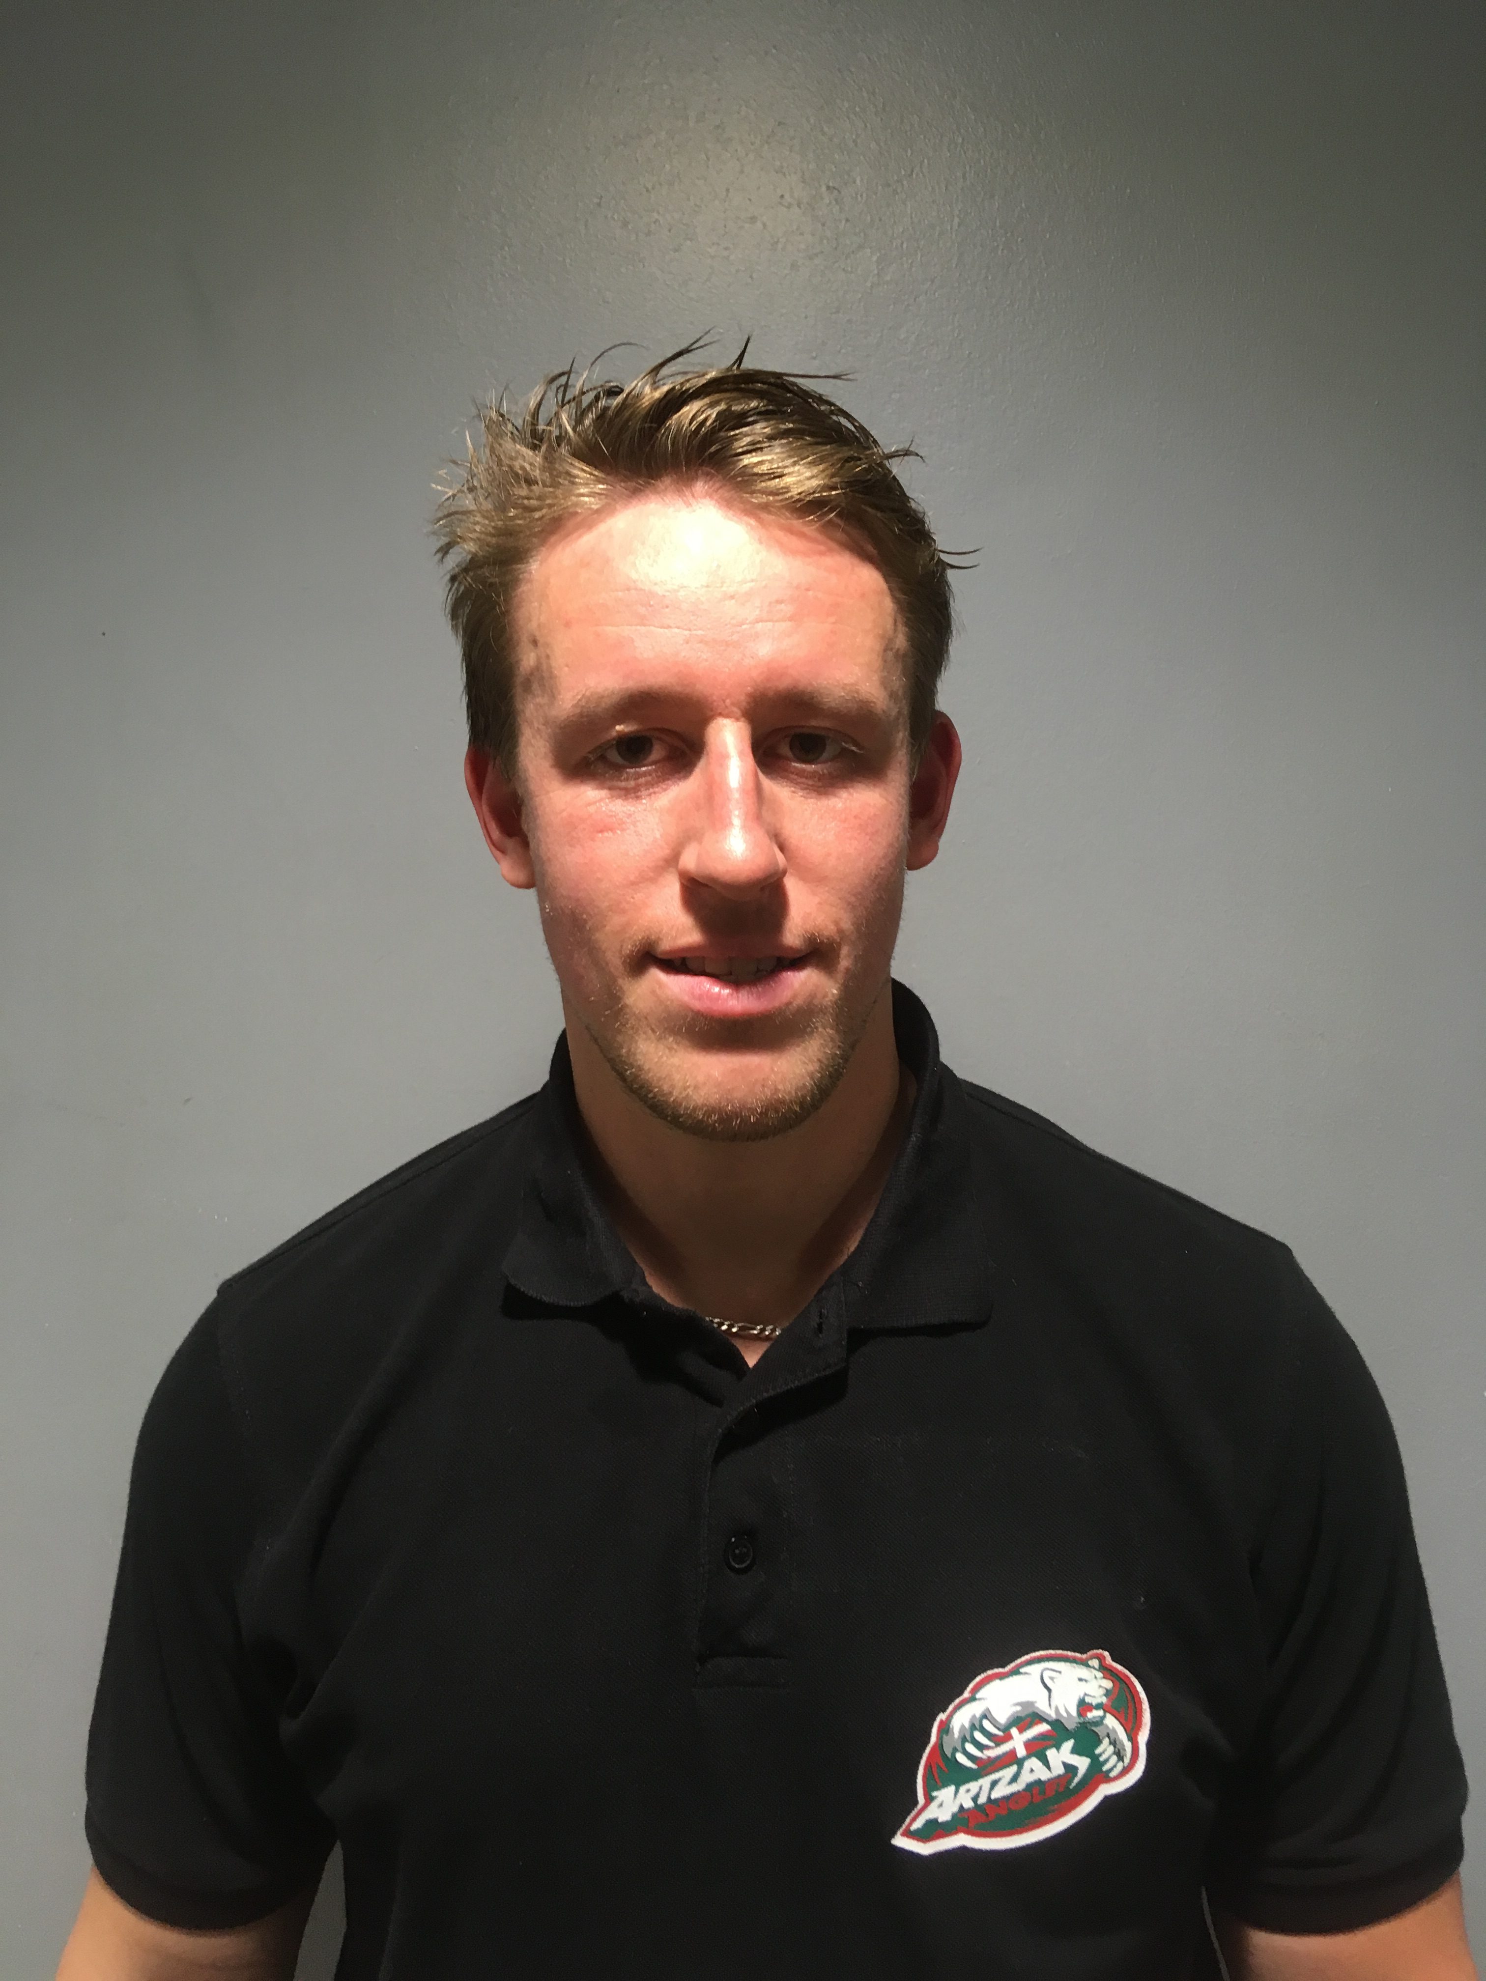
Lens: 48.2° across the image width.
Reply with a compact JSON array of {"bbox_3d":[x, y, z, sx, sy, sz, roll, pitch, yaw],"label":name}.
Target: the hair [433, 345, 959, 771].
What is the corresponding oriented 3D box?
[{"bbox_3d":[-0.018,-0.157,0.675,0.205,0.180,0.205,1,7,-4],"label":"hair"}]

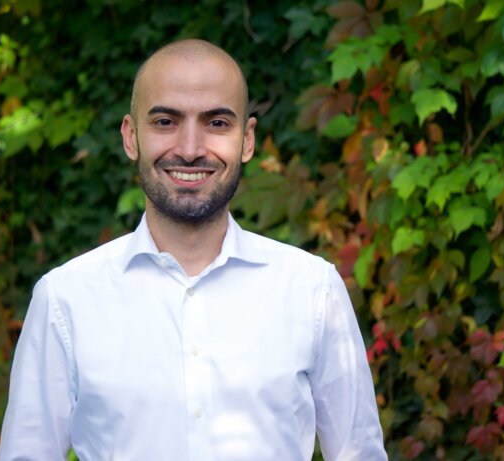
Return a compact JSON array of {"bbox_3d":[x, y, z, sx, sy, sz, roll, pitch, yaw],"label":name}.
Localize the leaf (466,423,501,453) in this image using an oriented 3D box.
[{"bbox_3d":[0.407,0.364,3.550,0.057,0.053,0.035,0,0,10],"label":"leaf"}]

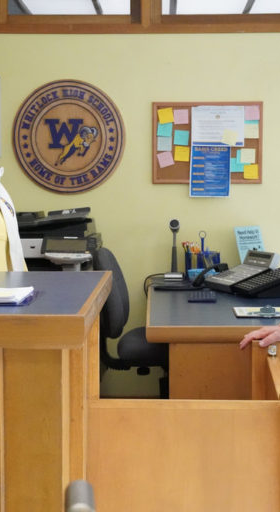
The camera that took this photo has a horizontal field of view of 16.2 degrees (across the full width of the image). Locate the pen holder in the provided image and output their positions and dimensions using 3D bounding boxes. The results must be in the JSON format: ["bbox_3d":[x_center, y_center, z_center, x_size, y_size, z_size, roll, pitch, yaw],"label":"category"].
[{"bbox_3d":[0.324,0.052,5.086,0.180,0.148,0.110,0,5,1],"label":"pen holder"}]

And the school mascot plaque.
[{"bbox_3d":[-0.383,-0.642,5.292,0.615,0.620,0.035,0,5,1],"label":"school mascot plaque"}]

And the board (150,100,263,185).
[{"bbox_3d":[0.361,-0.608,5.293,0.605,0.447,0.025,0,5,1],"label":"board"}]

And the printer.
[{"bbox_3d":[-0.452,-0.006,4.973,0.500,0.480,0.500,0,5,1],"label":"printer"}]

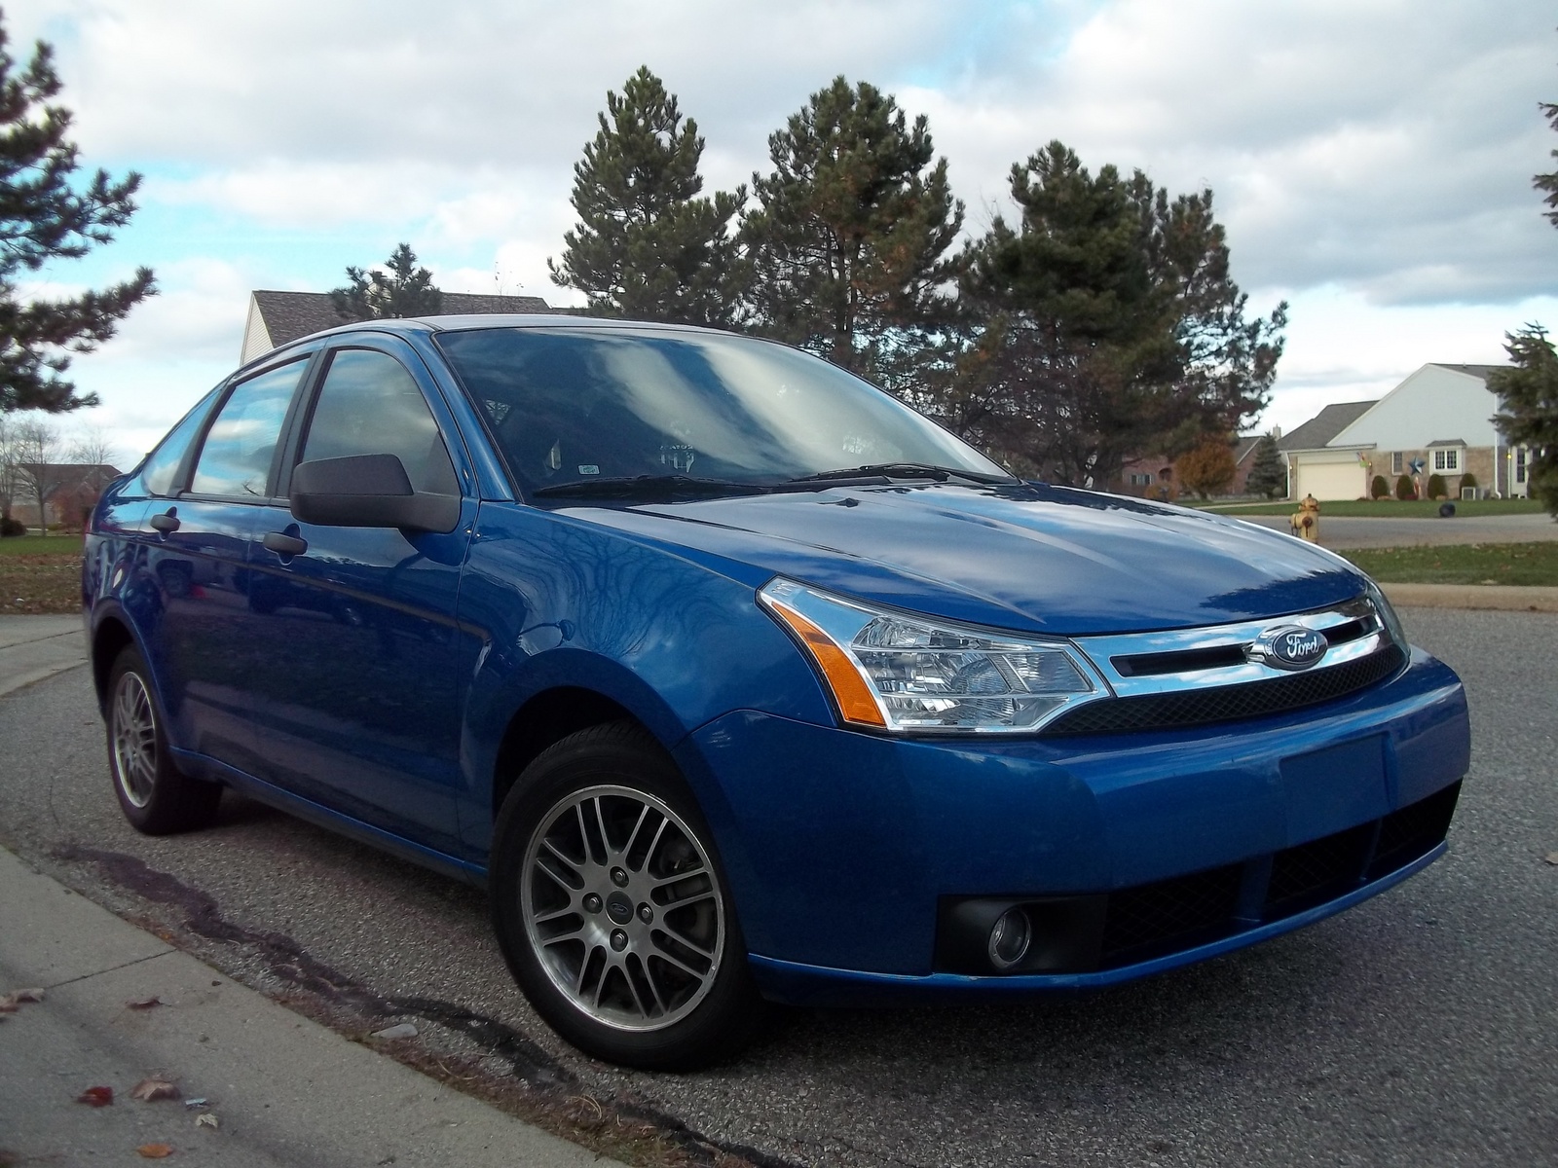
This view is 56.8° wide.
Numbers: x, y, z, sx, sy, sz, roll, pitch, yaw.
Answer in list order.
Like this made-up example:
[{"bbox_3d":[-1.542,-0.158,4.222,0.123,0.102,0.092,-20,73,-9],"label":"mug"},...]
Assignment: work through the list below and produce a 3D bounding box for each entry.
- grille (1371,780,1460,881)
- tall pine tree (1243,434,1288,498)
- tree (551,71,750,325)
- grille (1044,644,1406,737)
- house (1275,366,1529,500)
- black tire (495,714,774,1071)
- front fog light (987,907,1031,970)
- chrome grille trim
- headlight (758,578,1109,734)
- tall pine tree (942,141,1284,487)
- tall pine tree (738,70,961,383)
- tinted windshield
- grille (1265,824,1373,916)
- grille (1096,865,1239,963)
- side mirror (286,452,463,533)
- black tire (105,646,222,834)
[{"bbox_3d":[1.169,0.437,2.638,0.090,0.145,0.340,0,4,32],"label":"grille"},{"bbox_3d":[30.592,-7.457,90.500,2.800,4.350,2.800,0,4,23],"label":"tall pine tree"},{"bbox_3d":[-2.759,-6.135,32.302,5.000,10.711,5.000,-2,3,-5],"label":"tree"},{"bbox_3d":[0.833,0.168,2.389,1.100,0.068,0.120,-4,4,-41],"label":"grille"},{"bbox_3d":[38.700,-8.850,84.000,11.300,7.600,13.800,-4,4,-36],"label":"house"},{"bbox_3d":[-0.226,0.520,2.471,0.610,0.610,0.200,0,4,29],"label":"black tire"},{"bbox_3d":[0.331,0.507,2.067,0.092,0.092,0.055,-4,4,-36],"label":"front fog light"},{"bbox_3d":[0.816,0.093,2.403,0.920,0.105,0.125,-4,4,-41],"label":"chrome grille trim"},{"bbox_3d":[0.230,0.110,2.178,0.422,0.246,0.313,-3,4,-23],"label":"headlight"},{"bbox_3d":[6.556,-4.707,28.220,6.600,7.805,6.600,-1,3,13],"label":"tall pine tree"},{"bbox_3d":[1.620,-6.100,31.800,5.200,10.300,5.200,-2,3,0],"label":"tall pine tree"},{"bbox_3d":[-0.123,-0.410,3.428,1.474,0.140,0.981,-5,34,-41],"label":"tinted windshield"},{"bbox_3d":[0.874,0.463,2.368,0.315,0.110,0.060,-4,4,-41],"label":"grille"},{"bbox_3d":[0.581,0.482,2.150,0.315,0.110,0.070,-4,4,-32],"label":"grille"},{"bbox_3d":[-0.781,-0.172,2.811,0.260,0.145,0.210,-4,4,-41],"label":"side mirror"},{"bbox_3d":[-1.896,0.461,4.435,0.200,0.610,0.610,-5,4,-41],"label":"black tire"}]

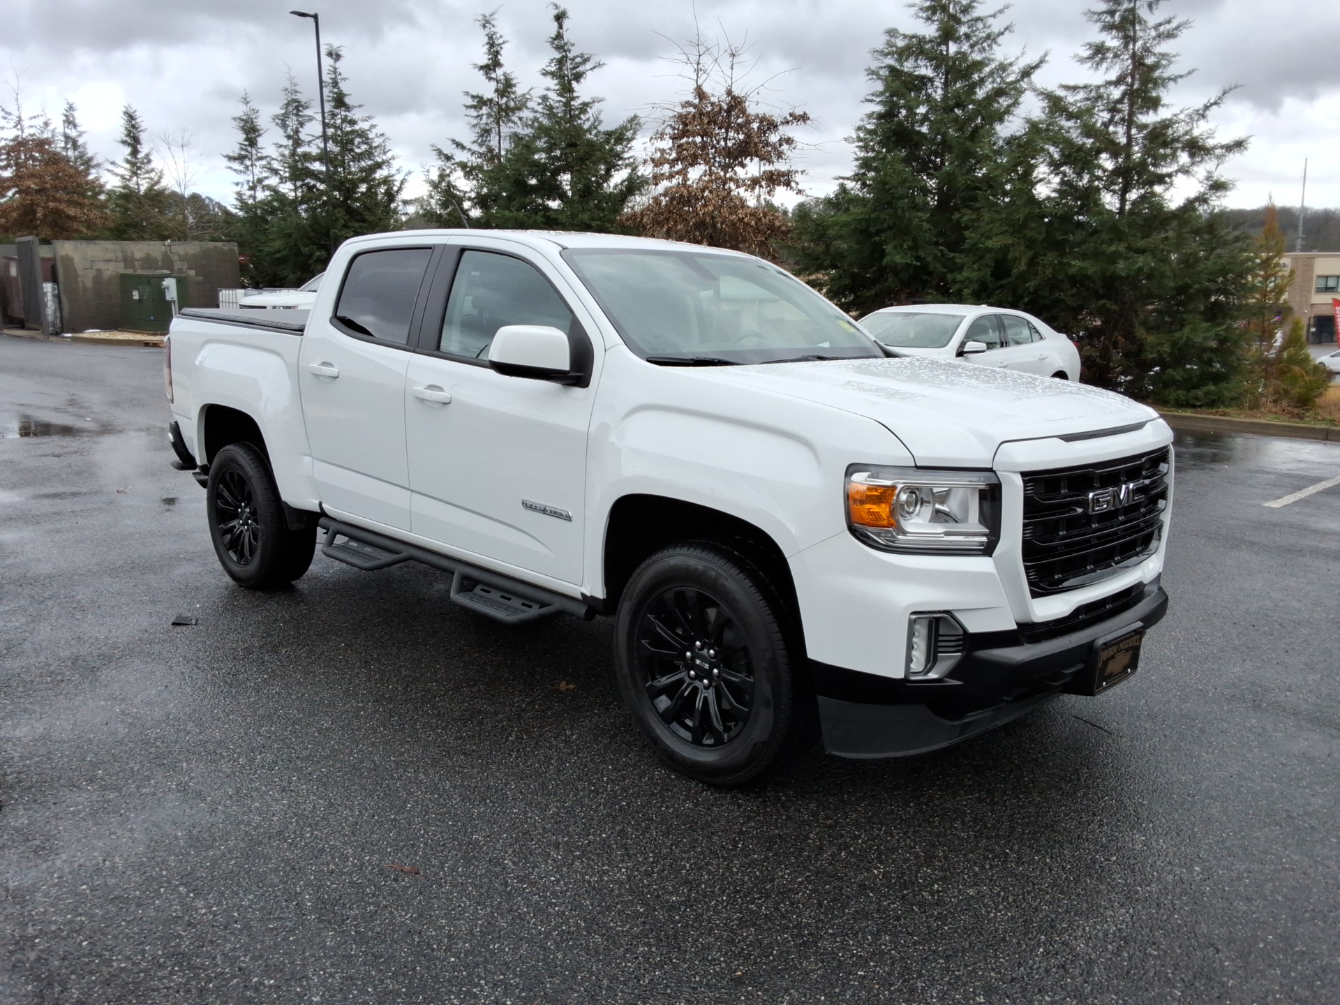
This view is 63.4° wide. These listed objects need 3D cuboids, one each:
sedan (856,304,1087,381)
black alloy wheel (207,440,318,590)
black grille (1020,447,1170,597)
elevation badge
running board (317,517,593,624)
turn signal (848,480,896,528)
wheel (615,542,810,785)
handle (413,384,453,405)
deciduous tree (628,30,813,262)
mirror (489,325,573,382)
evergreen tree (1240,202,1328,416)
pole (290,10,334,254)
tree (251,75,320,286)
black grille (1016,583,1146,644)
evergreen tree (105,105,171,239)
[{"bbox_3d":[3.300,-1.650,13.240,1.850,1.460,4.860,9,13,43],"label":"sedan"},{"bbox_3d":[-2.123,0.058,5.613,0.270,0.775,0.775,-8,13,-44],"label":"black alloy wheel"},{"bbox_3d":[1.287,0.044,3.230,0.990,0.355,0.110,-8,13,-44],"label":"black grille"},{"bbox_3d":[-0.422,0.027,3.704,0.012,0.038,0.275,-9,14,-44],"label":"elevation badge"},{"bbox_3d":[-0.982,0.267,4.328,0.180,0.155,1.970,-9,14,-44],"label":"running board"},{"bbox_3d":[0.523,0.002,2.801,0.120,0.120,0.095,-3,10,-19],"label":"turn signal"},{"bbox_3d":[0.157,0.479,3.353,0.262,0.752,0.752,-9,14,-44],"label":"wheel"},{"bbox_3d":[-0.894,-0.409,4.106,0.055,0.058,0.235,-8,13,-44],"label":"handle"},{"bbox_3d":[1.040,-6.414,24.154,4.100,7.600,4.100,0,10,0],"label":"deciduous tree"},{"bbox_3d":[-0.452,-0.490,3.550,0.220,0.185,0.170,-8,13,-44],"label":"mirror"},{"bbox_3d":[8.176,-2.657,14.636,1.250,2.720,1.250,6,11,28],"label":"evergreen tree"},{"bbox_3d":[-11.140,-10.066,33.736,0.950,9.720,0.350,-3,10,-16],"label":"pole"},{"bbox_3d":[-11.234,-8.753,32.676,2.500,7.860,2.500,0,10,0],"label":"tree"},{"bbox_3d":[1.291,0.320,3.289,0.890,0.120,0.110,-9,14,-44],"label":"black grille"},{"bbox_3d":[-19.823,-10.673,40.701,2.900,8.100,2.900,-4,11,-25],"label":"evergreen tree"}]

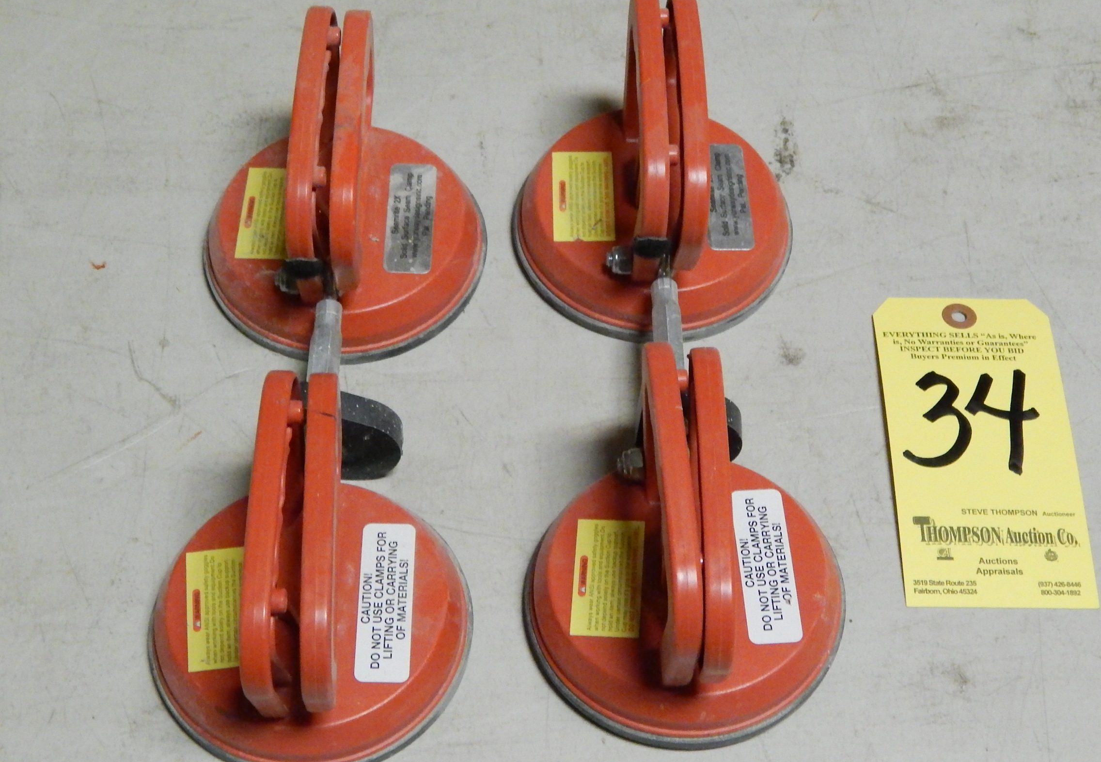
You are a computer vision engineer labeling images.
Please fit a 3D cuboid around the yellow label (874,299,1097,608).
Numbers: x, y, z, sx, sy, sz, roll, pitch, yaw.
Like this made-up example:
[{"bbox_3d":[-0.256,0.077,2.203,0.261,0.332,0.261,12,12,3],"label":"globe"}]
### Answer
[{"bbox_3d":[0.176,0.026,0.796,0.076,0.002,0.149,0,56,-1],"label":"yellow label"}]

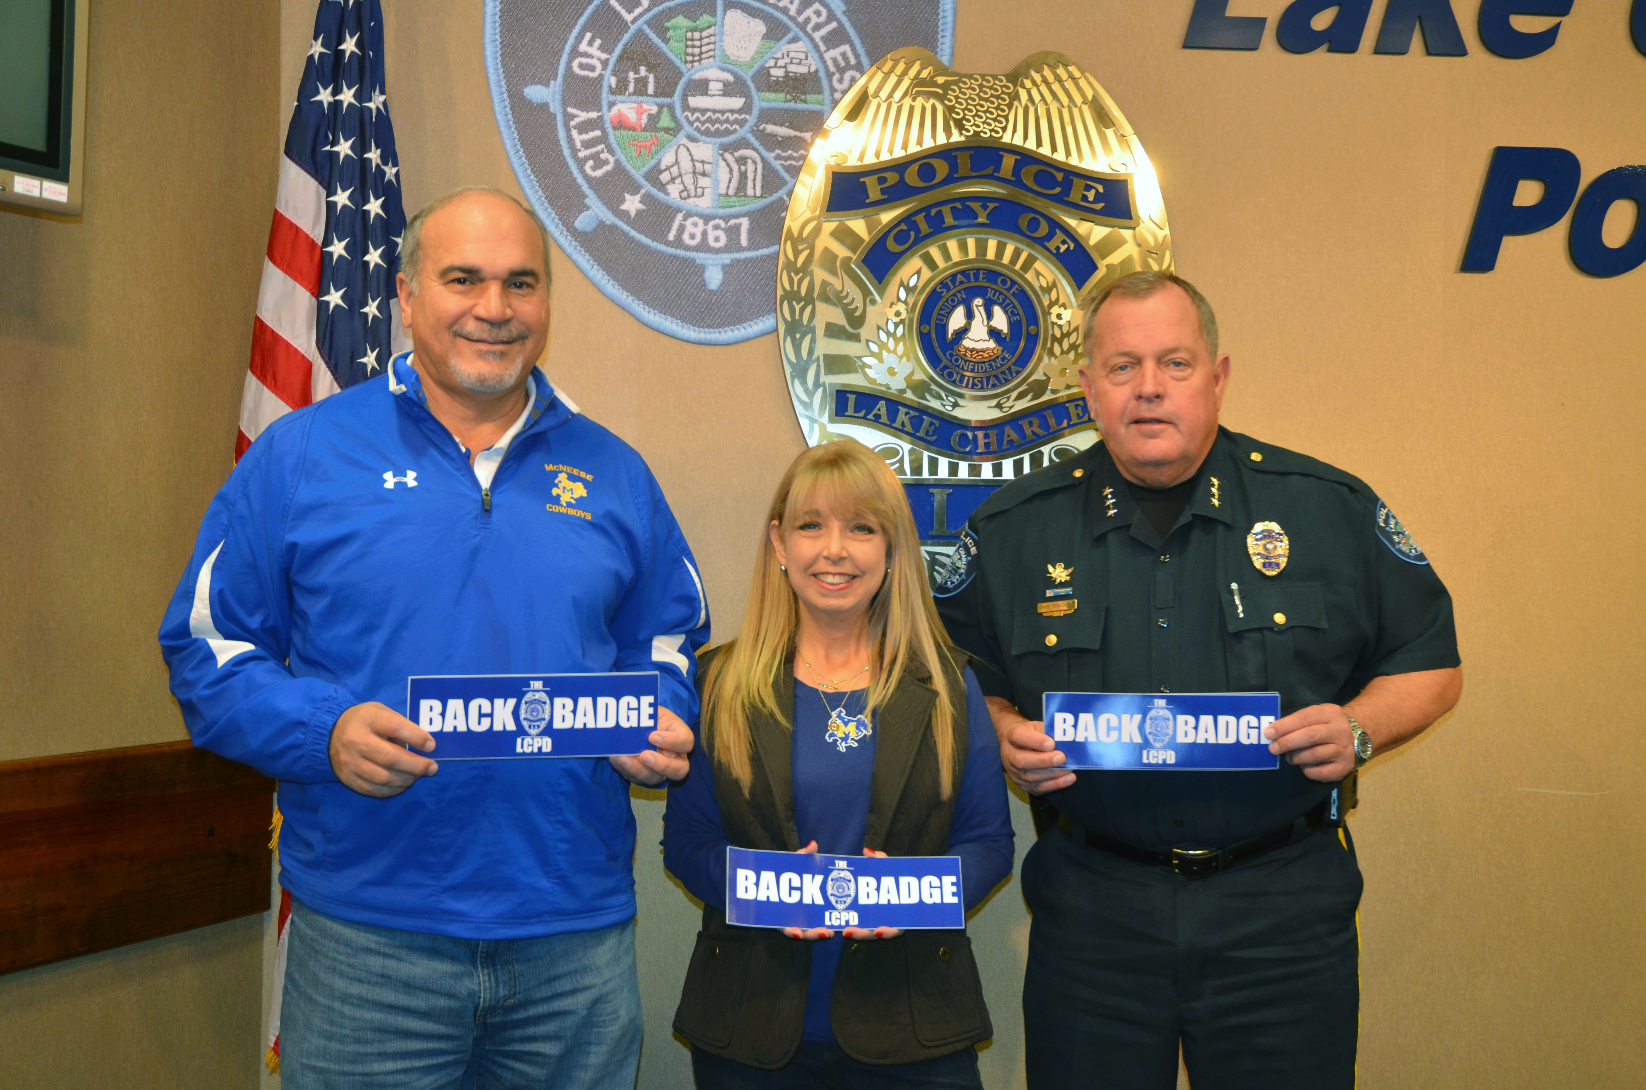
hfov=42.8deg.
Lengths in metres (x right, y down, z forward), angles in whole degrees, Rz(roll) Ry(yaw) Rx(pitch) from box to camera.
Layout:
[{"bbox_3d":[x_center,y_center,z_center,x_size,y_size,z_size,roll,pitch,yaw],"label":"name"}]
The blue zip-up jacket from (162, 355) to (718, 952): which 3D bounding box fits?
[{"bbox_3d":[-0.462,0.122,2.500,0.650,0.690,0.420,1,0,-13],"label":"blue zip-up jacket"}]

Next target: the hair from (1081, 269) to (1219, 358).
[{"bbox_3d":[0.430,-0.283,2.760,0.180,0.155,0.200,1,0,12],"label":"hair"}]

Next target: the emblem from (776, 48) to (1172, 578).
[{"bbox_3d":[0.218,-0.339,3.030,0.570,0.755,0.045,1,0,-5],"label":"emblem"}]

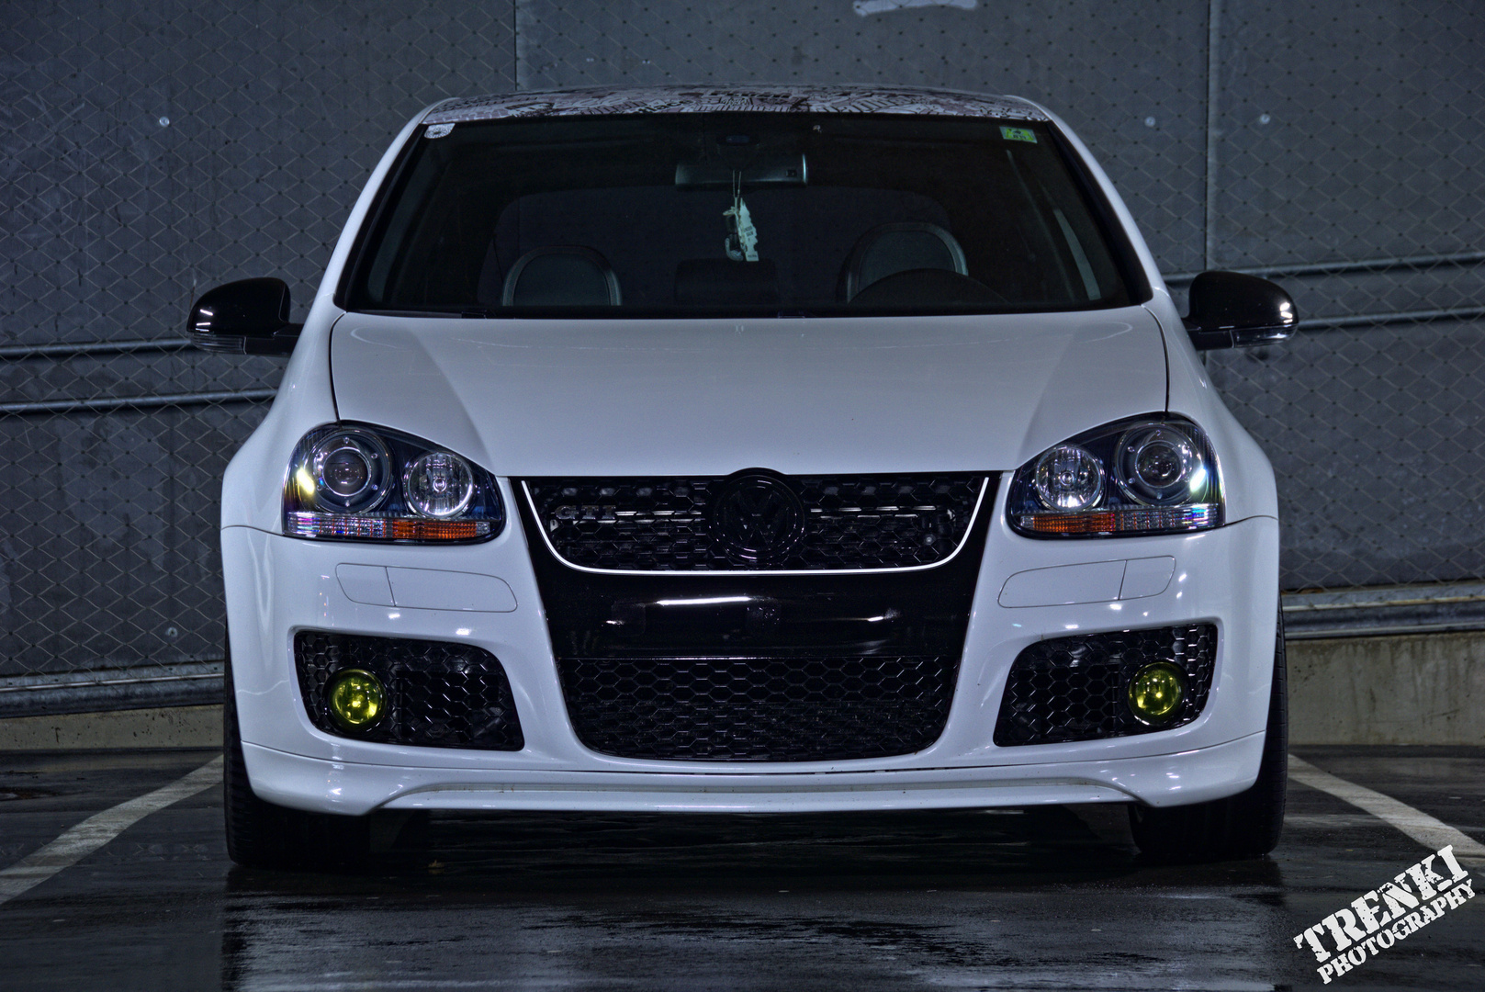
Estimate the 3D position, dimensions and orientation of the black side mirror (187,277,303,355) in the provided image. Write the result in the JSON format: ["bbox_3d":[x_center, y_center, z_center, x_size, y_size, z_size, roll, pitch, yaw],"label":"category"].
[{"bbox_3d":[-0.887,-0.320,9.960,0.215,0.140,0.130,0,0,-1],"label":"black side mirror"}]

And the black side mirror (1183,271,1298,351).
[{"bbox_3d":[0.891,-0.332,10.000,0.215,0.140,0.130,0,0,-1],"label":"black side mirror"}]

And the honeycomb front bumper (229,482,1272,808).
[{"bbox_3d":[0.018,0.231,8.670,1.720,0.520,0.570,0,0,-1],"label":"honeycomb front bumper"}]

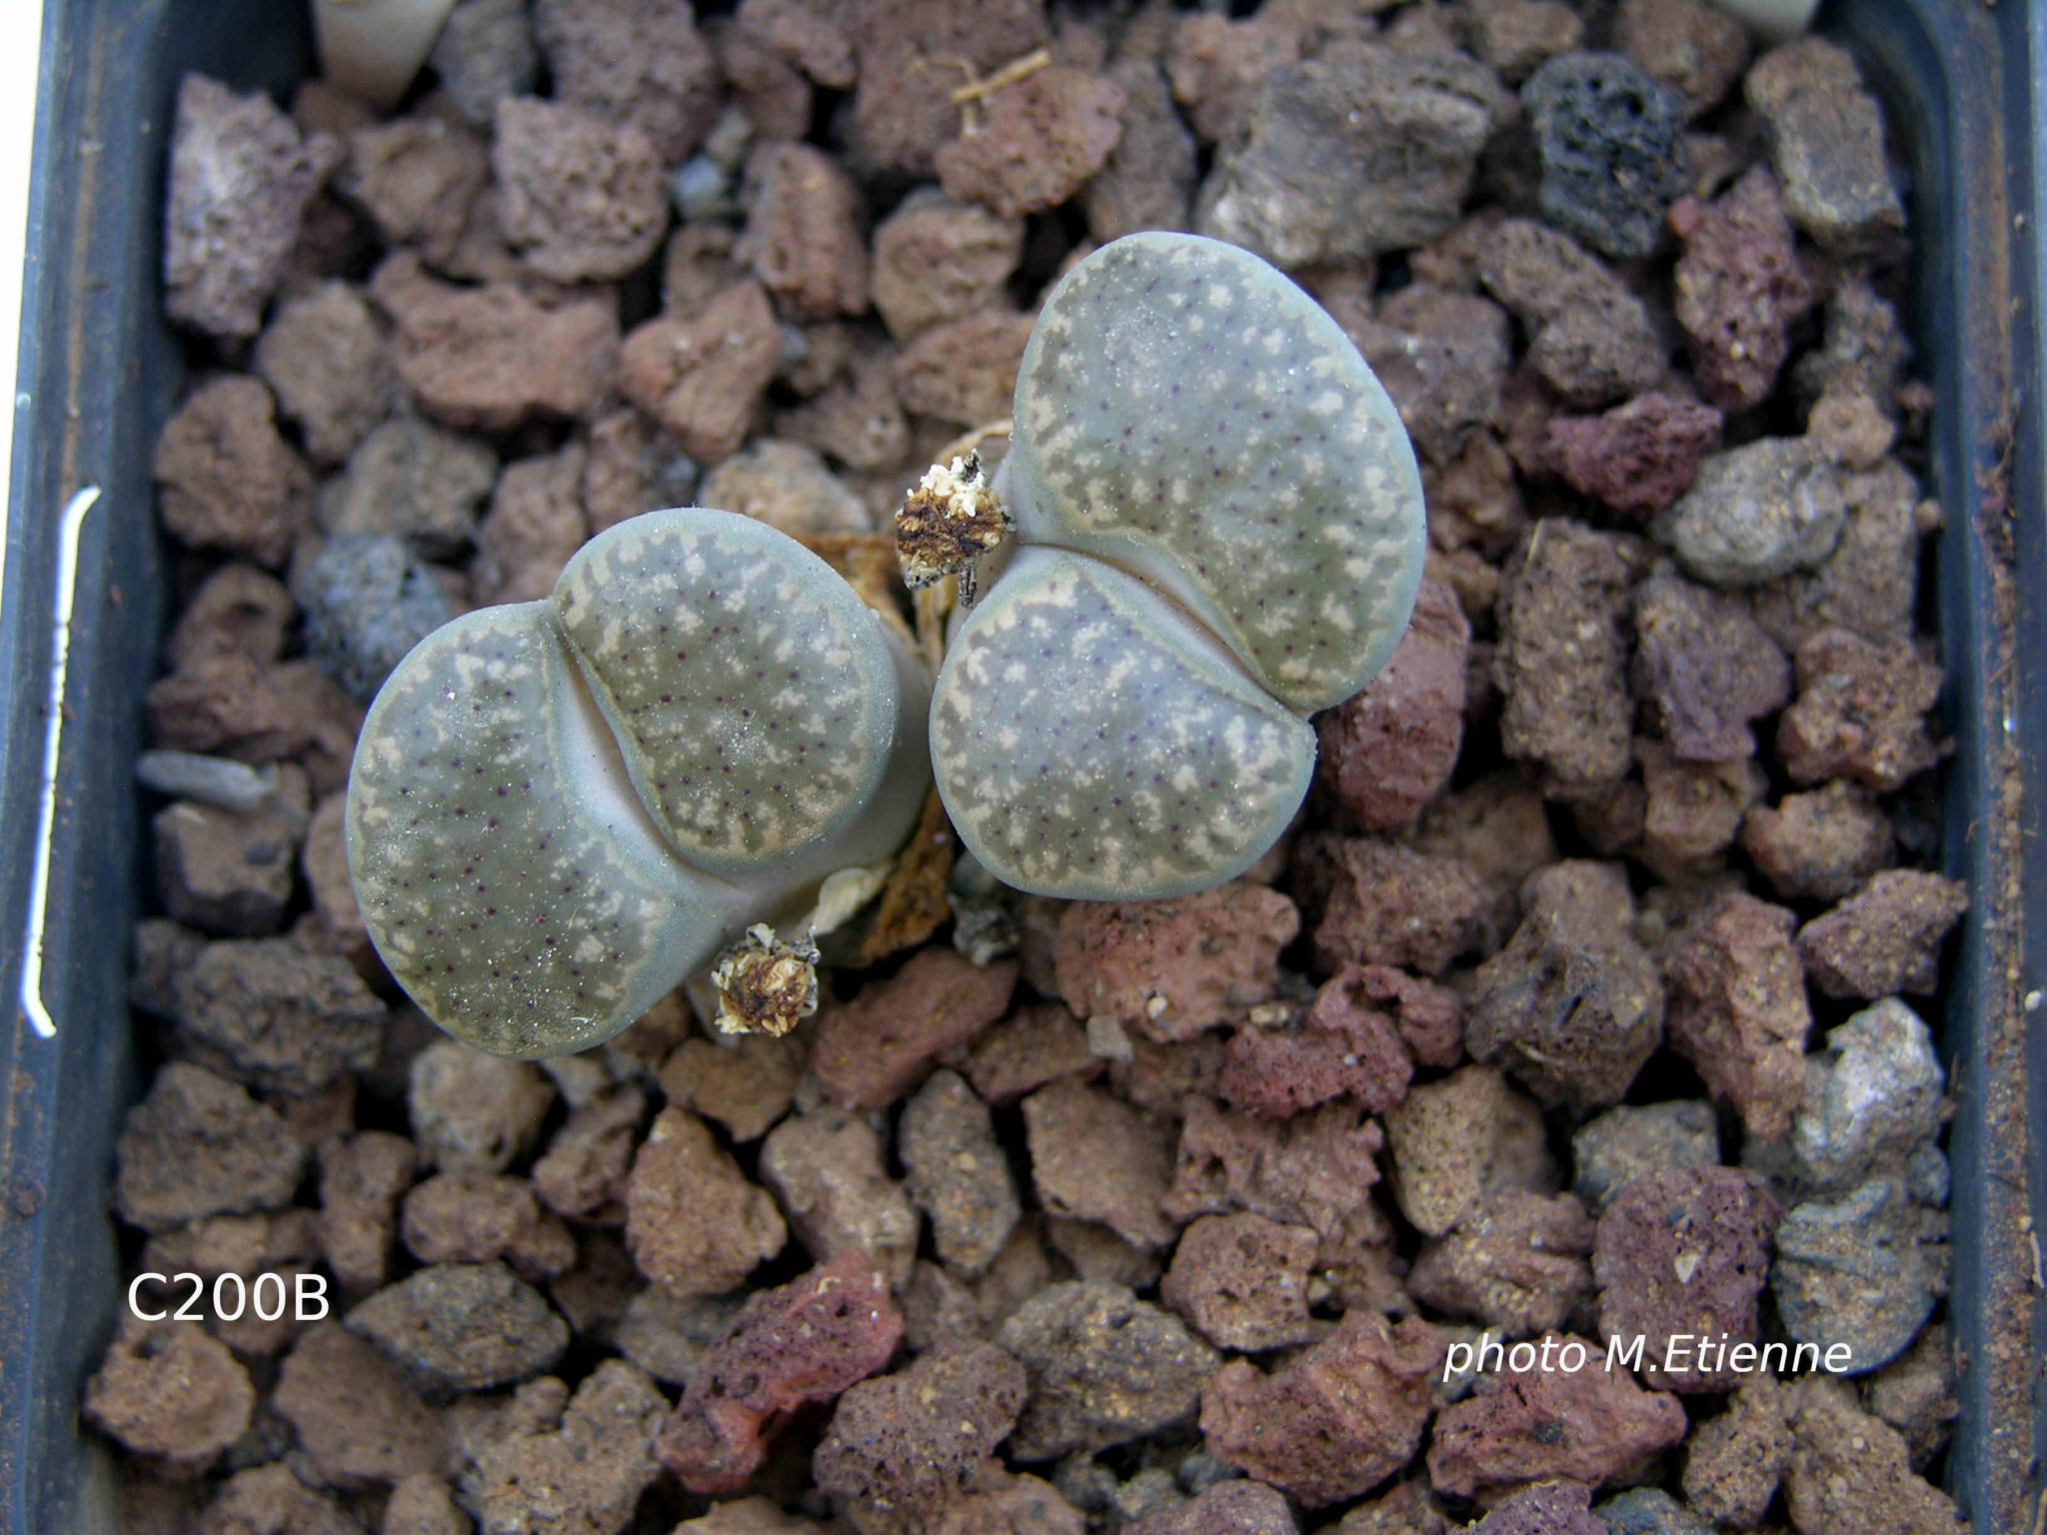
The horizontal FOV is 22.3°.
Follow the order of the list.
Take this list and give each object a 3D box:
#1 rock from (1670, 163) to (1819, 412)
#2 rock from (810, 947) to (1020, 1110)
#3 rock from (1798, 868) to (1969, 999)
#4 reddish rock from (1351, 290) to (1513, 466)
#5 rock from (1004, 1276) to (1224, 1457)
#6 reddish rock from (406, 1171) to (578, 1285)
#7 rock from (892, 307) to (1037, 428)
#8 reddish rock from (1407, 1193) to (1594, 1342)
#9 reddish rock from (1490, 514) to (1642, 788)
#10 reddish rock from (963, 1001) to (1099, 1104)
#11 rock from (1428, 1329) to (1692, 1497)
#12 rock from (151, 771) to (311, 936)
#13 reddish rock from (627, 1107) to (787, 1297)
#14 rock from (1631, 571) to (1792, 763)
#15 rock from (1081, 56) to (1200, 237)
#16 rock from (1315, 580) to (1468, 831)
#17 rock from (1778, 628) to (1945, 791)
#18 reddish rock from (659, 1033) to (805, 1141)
[{"bbox_3d":[0.029,-0.019,0.206,0.005,0.005,0.009,4,73,1],"label":"rock"},{"bbox_3d":[-0.004,0.010,0.210,0.009,0.004,0.003,-38,80,-7],"label":"rock"},{"bbox_3d":[0.033,0.006,0.197,0.007,0.005,0.005,-14,74,-2],"label":"rock"},{"bbox_3d":[0.016,-0.015,0.207,0.007,0.005,0.007,0,73,0],"label":"reddish rock"},{"bbox_3d":[0.003,0.022,0.193,0.008,0.005,0.006,14,73,4],"label":"rock"},{"bbox_3d":[-0.018,0.016,0.180,0.006,0.003,0.003,18,73,5],"label":"reddish rock"},{"bbox_3d":[-0.002,-0.015,0.191,0.006,0.004,0.004,-15,73,-6],"label":"rock"},{"bbox_3d":[0.020,0.020,0.208,0.006,0.005,0.006,37,80,7],"label":"reddish rock"},{"bbox_3d":[0.021,-0.004,0.201,0.005,0.005,0.010,1,73,0],"label":"reddish rock"},{"bbox_3d":[0.000,0.011,0.199,0.005,0.004,0.004,-20,74,-6],"label":"reddish rock"},{"bbox_3d":[0.020,0.024,0.192,0.009,0.005,0.005,-10,74,-1],"label":"rock"},{"bbox_3d":[-0.028,0.003,0.188,0.005,0.005,0.006,-11,75,0],"label":"rock"},{"bbox_3d":[-0.014,0.019,0.219,0.005,0.005,0.007,-38,76,-10],"label":"reddish rock"},{"bbox_3d":[0.028,-0.004,0.213,0.006,0.005,0.008,-14,78,-3],"label":"rock"},{"bbox_3d":[0.005,-0.025,0.209,0.005,0.004,0.008,1,74,2],"label":"rock"},{"bbox_3d":[0.014,-0.003,0.201,0.005,0.005,0.010,14,75,6],"label":"rock"},{"bbox_3d":[0.032,-0.002,0.201,0.006,0.005,0.006,0,73,0],"label":"rock"},{"bbox_3d":[-0.010,0.011,0.187,0.005,0.004,0.004,32,79,11],"label":"reddish rock"}]

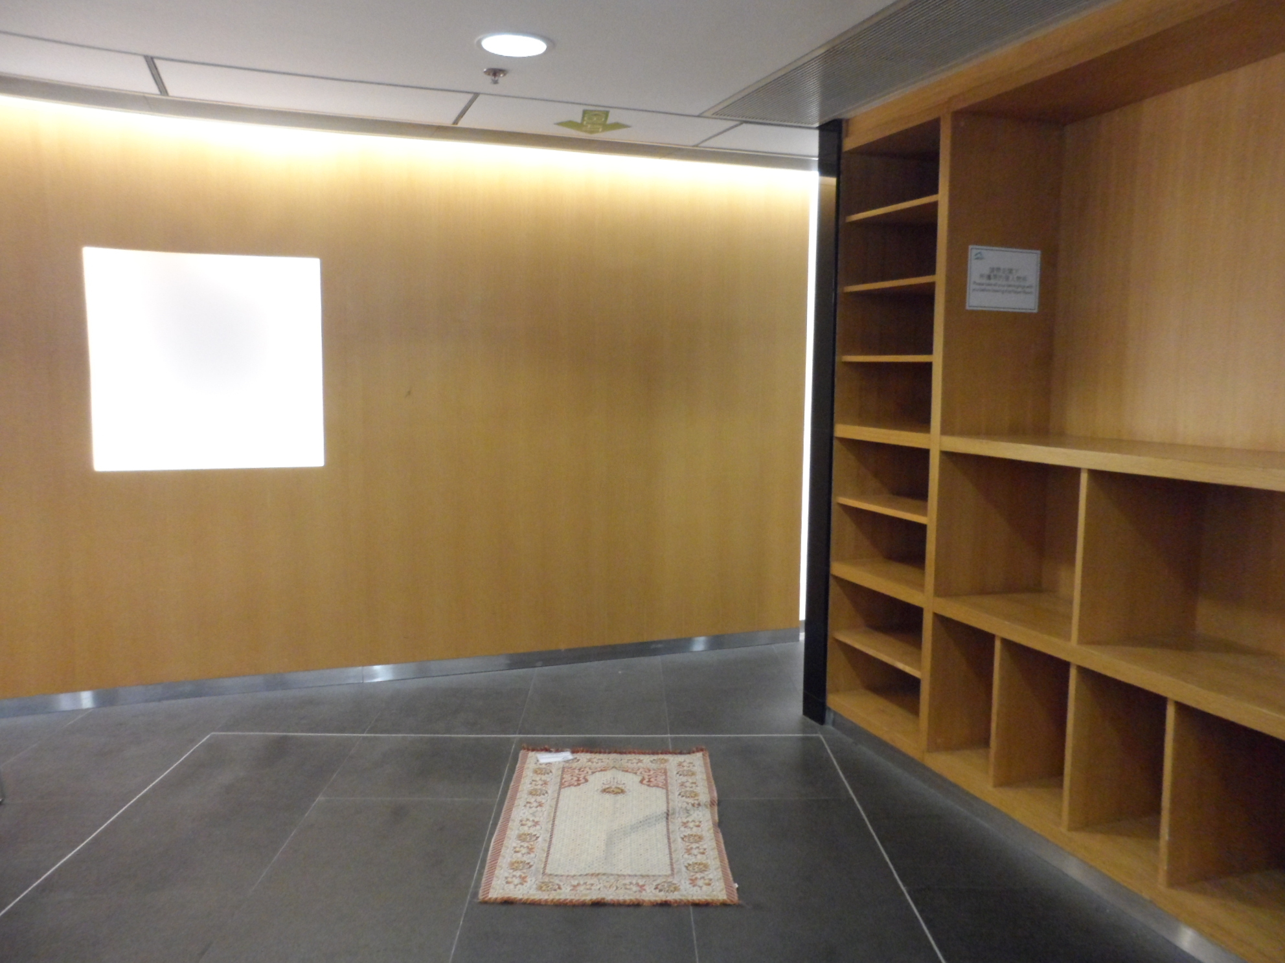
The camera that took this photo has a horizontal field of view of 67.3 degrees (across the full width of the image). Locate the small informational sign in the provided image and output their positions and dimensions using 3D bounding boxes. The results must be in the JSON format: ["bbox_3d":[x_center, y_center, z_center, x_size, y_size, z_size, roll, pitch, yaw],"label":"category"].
[{"bbox_3d":[1.235,-0.687,3.285,0.302,0.211,0.010,-2,7,-21],"label":"small informational sign"}]

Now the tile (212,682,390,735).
[{"bbox_3d":[-1.439,0.990,4.161,0.605,0.010,0.595,0,7,-1],"label":"tile"}]

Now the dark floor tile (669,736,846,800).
[{"bbox_3d":[0.427,1.069,3.619,0.605,0.010,0.595,0,7,-1],"label":"dark floor tile"}]

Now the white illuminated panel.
[{"bbox_3d":[-1.868,-0.512,4.165,0.920,0.920,0.030,-2,7,-19],"label":"white illuminated panel"}]

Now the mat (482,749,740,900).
[{"bbox_3d":[-0.102,1.100,3.215,0.715,0.010,1.090,0,7,-1],"label":"mat"}]

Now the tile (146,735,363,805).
[{"bbox_3d":[-1.428,1.056,3.583,0.605,0.010,0.595,0,7,-1],"label":"tile"}]

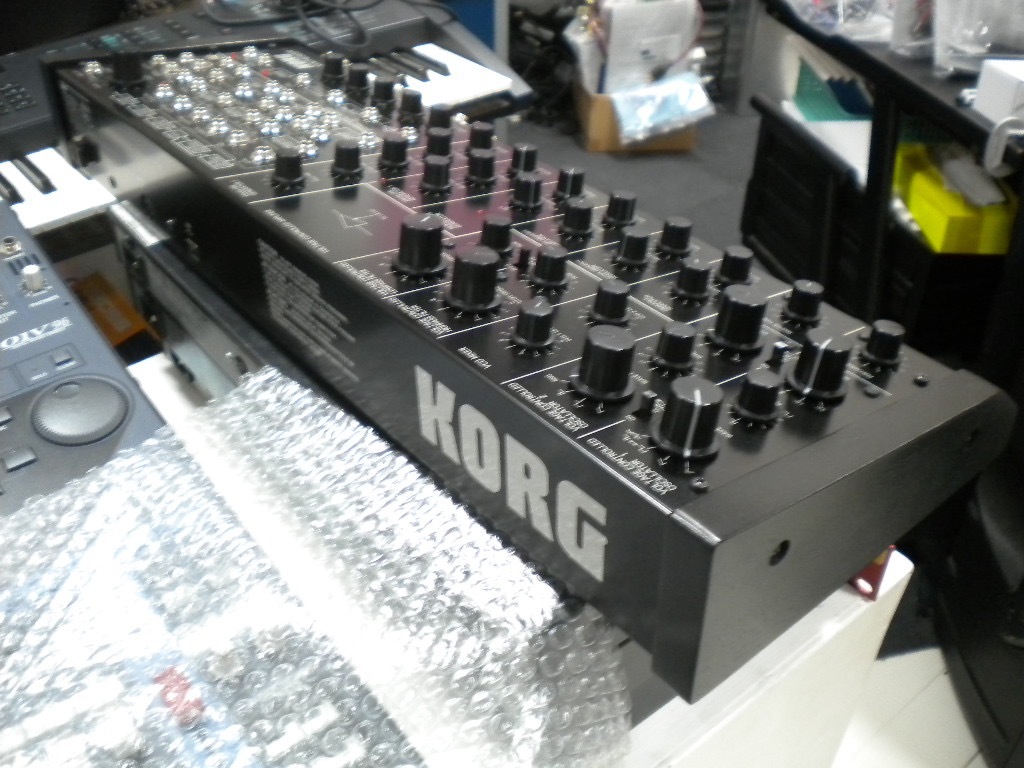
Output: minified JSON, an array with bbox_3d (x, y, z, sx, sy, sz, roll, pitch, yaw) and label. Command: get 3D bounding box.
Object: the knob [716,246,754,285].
[{"bbox_3d":[0.098,-0.052,0.454,0.016,0.014,0.016,7,30,0],"label":"knob"}]

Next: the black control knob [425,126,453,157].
[{"bbox_3d":[-0.039,-0.130,0.560,0.017,0.013,0.017,0,31,-11],"label":"black control knob"}]

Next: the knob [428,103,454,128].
[{"bbox_3d":[-0.045,-0.164,0.640,0.017,0.015,0.017,1,31,-12],"label":"knob"}]

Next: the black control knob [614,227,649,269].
[{"bbox_3d":[0.059,-0.067,0.501,0.017,0.015,0.017,6,30,-4],"label":"black control knob"}]

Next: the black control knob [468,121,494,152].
[{"bbox_3d":[-0.017,-0.137,0.578,0.016,0.014,0.016,7,30,0],"label":"black control knob"}]

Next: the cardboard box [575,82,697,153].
[{"bbox_3d":[0.340,-0.767,2.860,0.285,0.168,0.230,-3,35,-3],"label":"cardboard box"}]

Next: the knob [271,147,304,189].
[{"bbox_3d":[-0.110,-0.106,0.507,0.016,0.014,0.016,7,30,0],"label":"knob"}]

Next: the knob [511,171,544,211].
[{"bbox_3d":[0.008,-0.096,0.511,0.017,0.013,0.017,5,31,-3],"label":"knob"}]

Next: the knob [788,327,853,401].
[{"bbox_3d":[0.113,-0.008,0.376,0.022,0.019,0.022,22,33,24],"label":"knob"}]

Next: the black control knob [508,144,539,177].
[{"bbox_3d":[0.007,-0.120,0.552,0.017,0.013,0.017,9,31,5],"label":"black control knob"}]

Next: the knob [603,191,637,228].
[{"bbox_3d":[0.053,-0.085,0.501,0.016,0.014,0.016,7,30,0],"label":"knob"}]

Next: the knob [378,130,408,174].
[{"bbox_3d":[-0.066,-0.131,0.580,0.017,0.015,0.017,1,31,-12],"label":"knob"}]

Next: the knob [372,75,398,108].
[{"bbox_3d":[-0.084,-0.192,0.678,0.017,0.015,0.017,1,31,-12],"label":"knob"}]

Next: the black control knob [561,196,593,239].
[{"bbox_3d":[0.031,-0.079,0.486,0.017,0.013,0.017,0,31,-11],"label":"black control knob"}]

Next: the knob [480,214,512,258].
[{"bbox_3d":[-0.007,-0.071,0.492,0.017,0.015,0.017,1,31,-12],"label":"knob"}]

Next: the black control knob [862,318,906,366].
[{"bbox_3d":[0.144,-0.016,0.401,0.016,0.014,0.016,7,30,0],"label":"black control knob"}]

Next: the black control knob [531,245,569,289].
[{"bbox_3d":[0.016,-0.049,0.434,0.017,0.013,0.017,0,31,-11],"label":"black control knob"}]

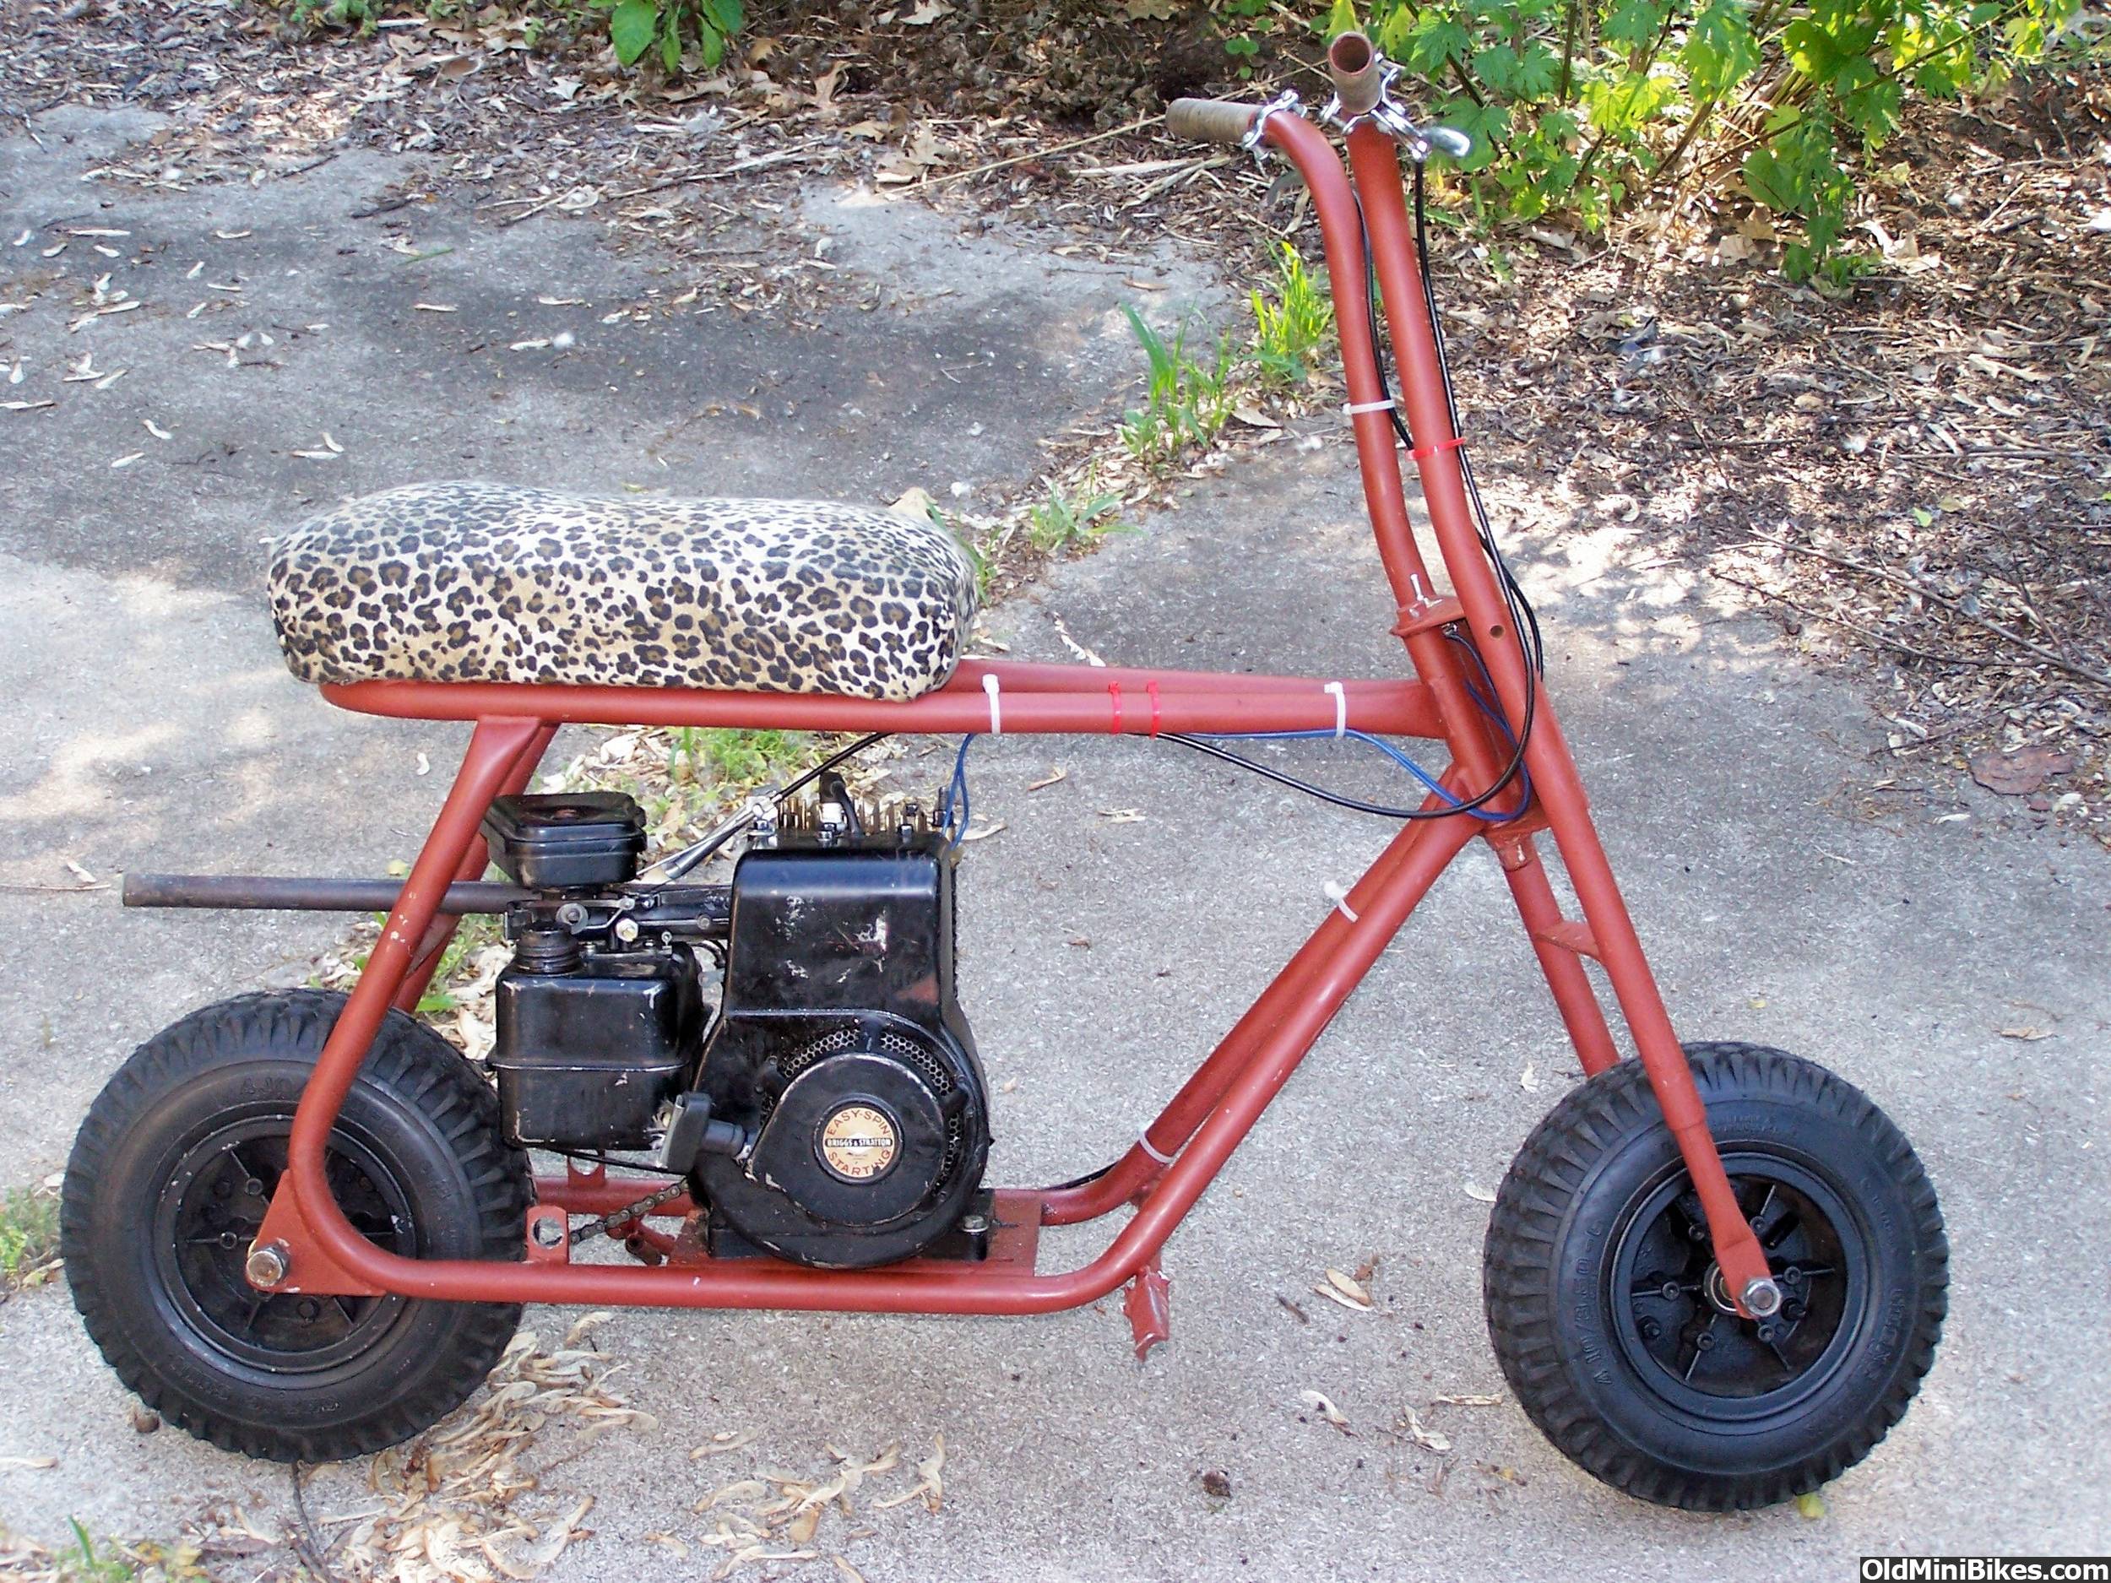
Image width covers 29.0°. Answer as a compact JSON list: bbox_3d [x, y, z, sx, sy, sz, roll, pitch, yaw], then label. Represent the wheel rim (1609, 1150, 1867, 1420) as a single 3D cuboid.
[{"bbox_3d":[0.444,0.325,2.741,0.180,0.180,0.090,0,3,-10],"label":"wheel rim"}]

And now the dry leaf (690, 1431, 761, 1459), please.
[{"bbox_3d":[-0.225,0.445,2.803,0.058,0.008,0.011,-15,27,-35],"label":"dry leaf"}]

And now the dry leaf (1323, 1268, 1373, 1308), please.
[{"bbox_3d":[0.215,0.363,3.026,0.015,0.012,0.061,-10,25,-26],"label":"dry leaf"}]

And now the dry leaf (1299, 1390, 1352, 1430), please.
[{"bbox_3d":[0.191,0.429,2.866,0.015,0.008,0.054,-12,25,-29],"label":"dry leaf"}]

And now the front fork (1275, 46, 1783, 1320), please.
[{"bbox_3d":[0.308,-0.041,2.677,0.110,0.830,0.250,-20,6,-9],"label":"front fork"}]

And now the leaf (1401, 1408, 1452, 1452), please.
[{"bbox_3d":[0.257,0.439,2.843,0.020,0.010,0.065,-8,24,-23],"label":"leaf"}]

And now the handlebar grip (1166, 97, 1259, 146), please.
[{"bbox_3d":[0.109,-0.464,2.825,0.027,0.027,0.112,-10,13,-25],"label":"handlebar grip"}]

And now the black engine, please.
[{"bbox_3d":[-0.205,0.147,2.705,0.338,0.305,0.250,2,11,2],"label":"black engine"}]

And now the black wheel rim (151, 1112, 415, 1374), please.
[{"bbox_3d":[-0.509,0.293,2.762,0.180,0.180,0.090,2,11,3],"label":"black wheel rim"}]

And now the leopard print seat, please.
[{"bbox_3d":[-0.276,-0.135,2.669,0.452,0.120,0.215,2,11,2],"label":"leopard print seat"}]

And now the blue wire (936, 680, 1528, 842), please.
[{"bbox_3d":[0.112,-0.019,2.629,0.374,0.105,0.075,2,11,2],"label":"blue wire"}]

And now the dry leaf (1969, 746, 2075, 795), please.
[{"bbox_3d":[0.948,-0.026,4.031,0.083,0.012,0.139,19,28,36],"label":"dry leaf"}]

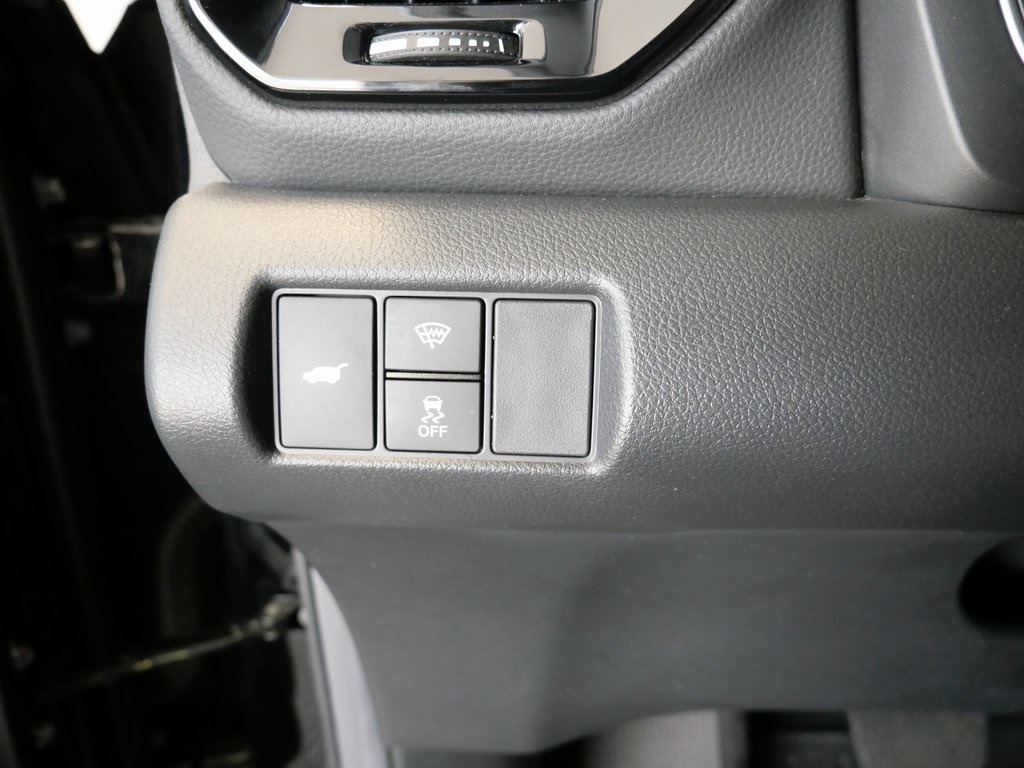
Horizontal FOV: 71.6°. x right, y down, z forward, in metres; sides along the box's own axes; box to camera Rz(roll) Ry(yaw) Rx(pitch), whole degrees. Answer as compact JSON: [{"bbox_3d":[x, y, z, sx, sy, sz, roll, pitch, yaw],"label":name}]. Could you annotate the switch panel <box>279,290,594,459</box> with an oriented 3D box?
[{"bbox_3d":[-0.019,-0.003,0.184,0.082,0.042,0.012,1,8,2],"label":"switch panel"}]

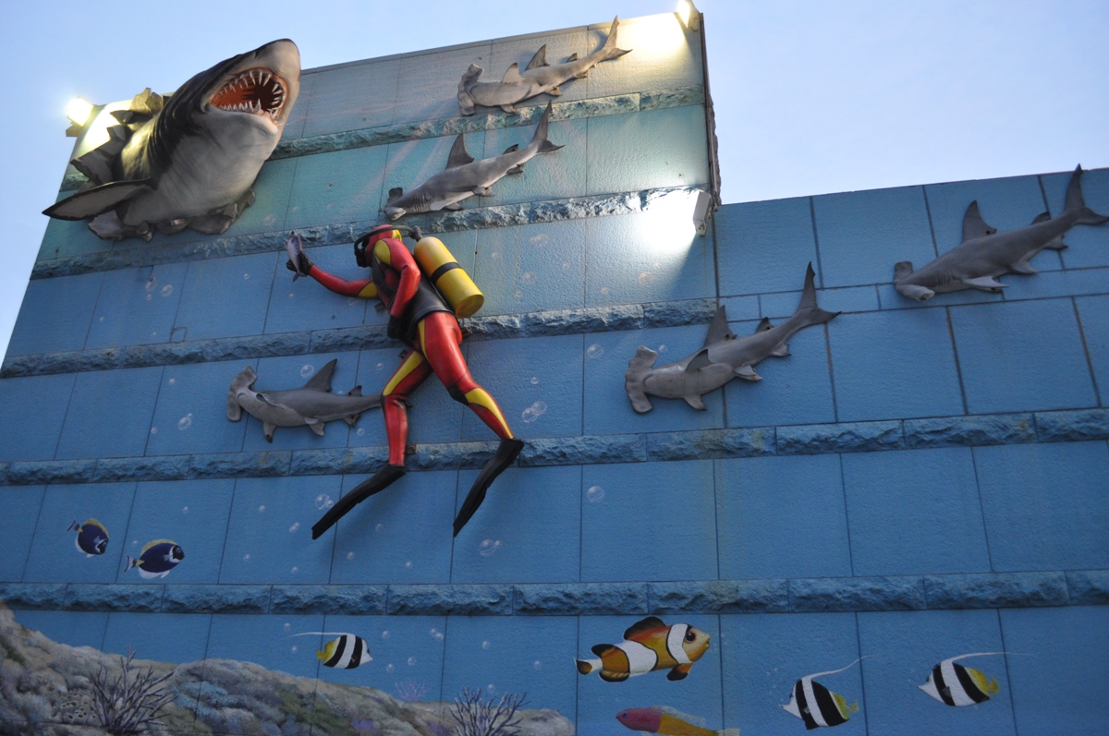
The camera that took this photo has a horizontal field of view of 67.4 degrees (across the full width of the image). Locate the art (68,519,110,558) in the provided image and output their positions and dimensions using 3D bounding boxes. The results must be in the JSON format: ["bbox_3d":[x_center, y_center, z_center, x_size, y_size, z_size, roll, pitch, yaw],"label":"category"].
[{"bbox_3d":[-2.713,0.987,4.824,0.326,0.239,0.040,-4,-25,11],"label":"art"}]

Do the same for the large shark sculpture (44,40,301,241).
[{"bbox_3d":[-2.518,-1.542,5.500,1.080,1.280,2.020,20,-31,-36],"label":"large shark sculpture"}]

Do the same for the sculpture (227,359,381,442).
[{"bbox_3d":[-1.343,0.180,4.765,1.133,0.489,0.260,-4,-25,11],"label":"sculpture"}]

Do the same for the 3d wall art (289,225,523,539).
[{"bbox_3d":[-0.892,-0.018,4.530,1.460,1.889,0.560,-4,-25,11],"label":"3d wall art"}]

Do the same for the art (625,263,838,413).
[{"bbox_3d":[0.934,-0.134,4.401,1.164,0.683,0.260,-14,-26,6],"label":"art"}]

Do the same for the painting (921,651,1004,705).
[{"bbox_3d":[1.780,1.370,3.647,0.347,0.213,0.040,-4,-25,11],"label":"painting"}]

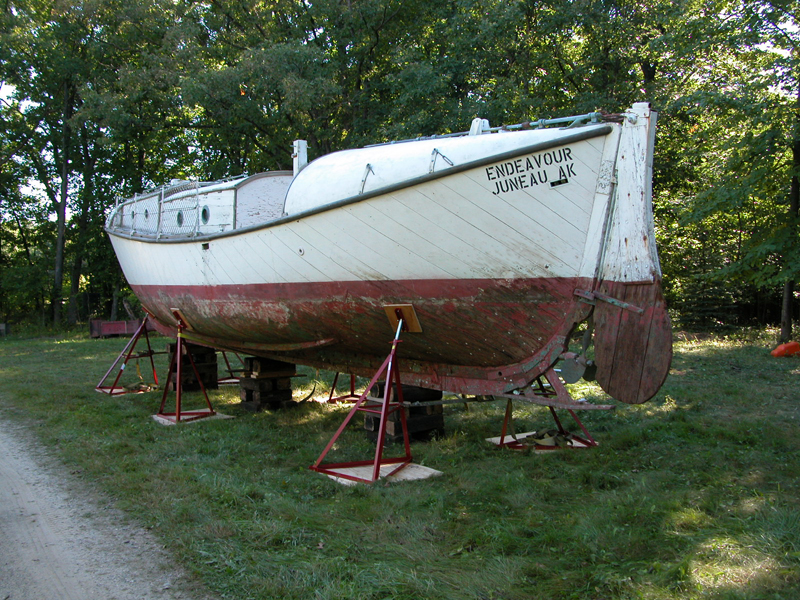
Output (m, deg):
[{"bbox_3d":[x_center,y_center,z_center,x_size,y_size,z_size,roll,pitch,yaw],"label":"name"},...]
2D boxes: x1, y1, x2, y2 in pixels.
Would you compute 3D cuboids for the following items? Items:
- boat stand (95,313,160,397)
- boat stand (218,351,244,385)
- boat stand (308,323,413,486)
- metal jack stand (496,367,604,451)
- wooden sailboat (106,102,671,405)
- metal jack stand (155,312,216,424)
[{"bbox_3d":[-3.881,0.732,11.400,0.880,1.120,0.760,-1,1,-38],"label":"boat stand"},{"bbox_3d":[-2.718,0.731,12.315,0.820,1.100,0.740,-1,1,-38],"label":"boat stand"},{"bbox_3d":[-0.162,0.749,6.322,0.900,1.210,0.720,-1,1,-38],"label":"boat stand"},{"bbox_3d":[1.464,0.741,7.360,0.920,1.200,0.720,-1,1,-38],"label":"metal jack stand"},{"bbox_3d":[-1.810,-0.490,9.935,2.950,2.560,11.600,-1,1,-38],"label":"wooden sailboat"},{"bbox_3d":[-2.369,0.732,8.962,0.680,1.180,0.700,-1,1,-38],"label":"metal jack stand"}]

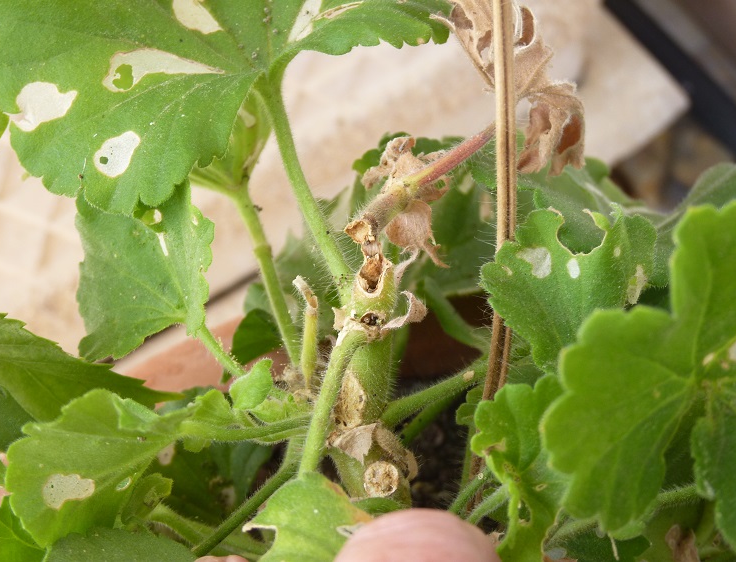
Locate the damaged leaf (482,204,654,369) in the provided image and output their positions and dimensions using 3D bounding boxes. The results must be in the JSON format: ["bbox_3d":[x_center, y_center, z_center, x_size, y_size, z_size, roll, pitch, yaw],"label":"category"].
[{"bbox_3d":[0.029,0.001,0.286,0.025,0.009,0.025,0,71,0],"label":"damaged leaf"}]

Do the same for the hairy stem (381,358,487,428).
[{"bbox_3d":[0.010,0.016,0.290,0.021,0.004,0.004,-23,-5,-38],"label":"hairy stem"}]

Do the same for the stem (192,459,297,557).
[{"bbox_3d":[-0.017,0.032,0.278,0.002,0.002,0.021,48,55,3],"label":"stem"}]

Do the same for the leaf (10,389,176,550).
[{"bbox_3d":[-0.038,0.026,0.273,0.025,0.009,0.022,-2,73,5],"label":"leaf"}]

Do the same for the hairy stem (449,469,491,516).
[{"bbox_3d":[0.015,0.030,0.283,0.002,0.002,0.010,41,51,6],"label":"hairy stem"}]

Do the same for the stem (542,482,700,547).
[{"bbox_3d":[0.036,0.033,0.279,0.023,0.003,0.003,-15,-9,-5],"label":"stem"}]

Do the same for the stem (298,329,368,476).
[{"bbox_3d":[-0.005,0.017,0.275,0.005,0.004,0.024,19,57,0],"label":"stem"}]

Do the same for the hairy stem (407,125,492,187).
[{"bbox_3d":[0.012,-0.018,0.287,0.017,0.003,0.003,-32,2,-21],"label":"hairy stem"}]

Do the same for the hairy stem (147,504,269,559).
[{"bbox_3d":[-0.022,0.036,0.280,0.019,0.003,0.003,22,-9,-25],"label":"hairy stem"}]

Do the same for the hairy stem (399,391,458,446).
[{"bbox_3d":[0.009,0.020,0.293,0.003,0.003,0.015,49,46,4],"label":"hairy stem"}]

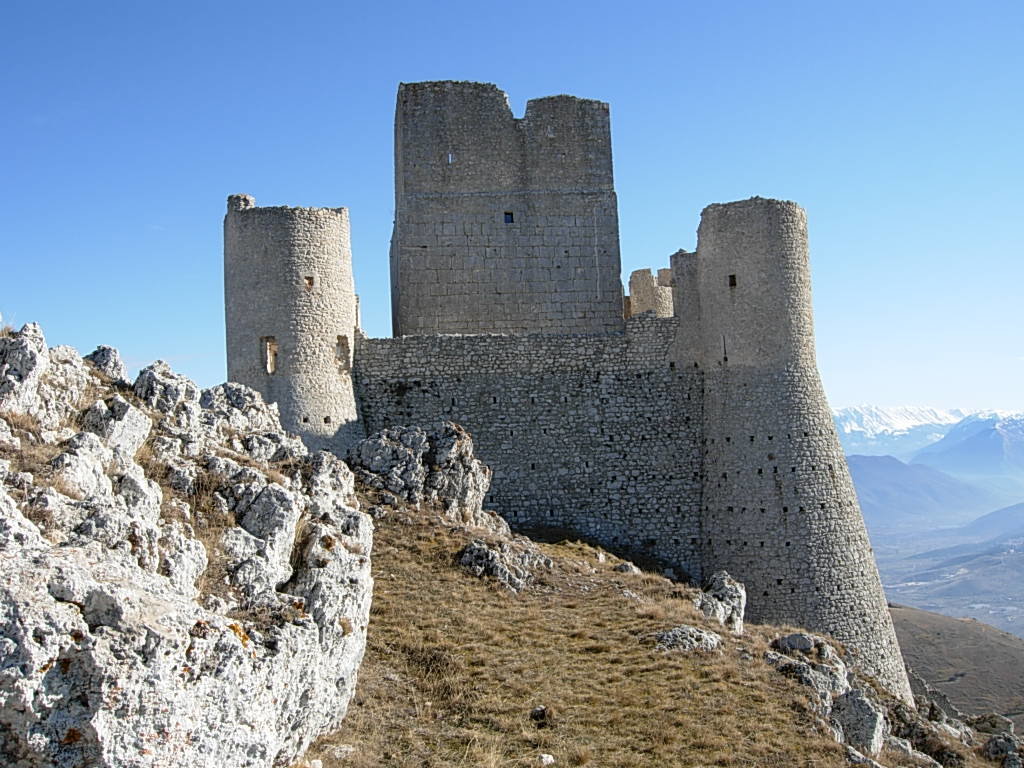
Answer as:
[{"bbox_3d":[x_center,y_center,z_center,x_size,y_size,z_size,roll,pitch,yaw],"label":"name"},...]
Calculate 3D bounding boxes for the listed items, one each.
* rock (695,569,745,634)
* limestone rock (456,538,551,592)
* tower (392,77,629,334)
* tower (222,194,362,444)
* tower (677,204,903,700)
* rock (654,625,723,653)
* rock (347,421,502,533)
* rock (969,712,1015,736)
[{"bbox_3d":[4.879,5.111,25.000,1.150,1.450,1.050,-2,-4,0],"label":"rock"},{"bbox_3d":[-0.181,3.984,23.500,2.000,1.050,1.500,-2,-4,0],"label":"limestone rock"},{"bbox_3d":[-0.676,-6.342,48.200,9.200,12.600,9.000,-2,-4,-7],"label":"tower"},{"bbox_3d":[-7.795,-1.700,38.500,4.900,9.900,4.900,-2,-4,-7],"label":"tower"},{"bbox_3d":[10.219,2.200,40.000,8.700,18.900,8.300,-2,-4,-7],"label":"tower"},{"bbox_3d":[3.134,4.533,19.000,1.120,0.450,0.850,-2,-4,0],"label":"rock"},{"bbox_3d":[-2.483,2.694,31.500,4.400,3.100,3.000,-2,-4,0],"label":"rock"},{"bbox_3d":[15.296,10.864,34.000,1.300,0.700,1.000,-2,-4,0],"label":"rock"}]

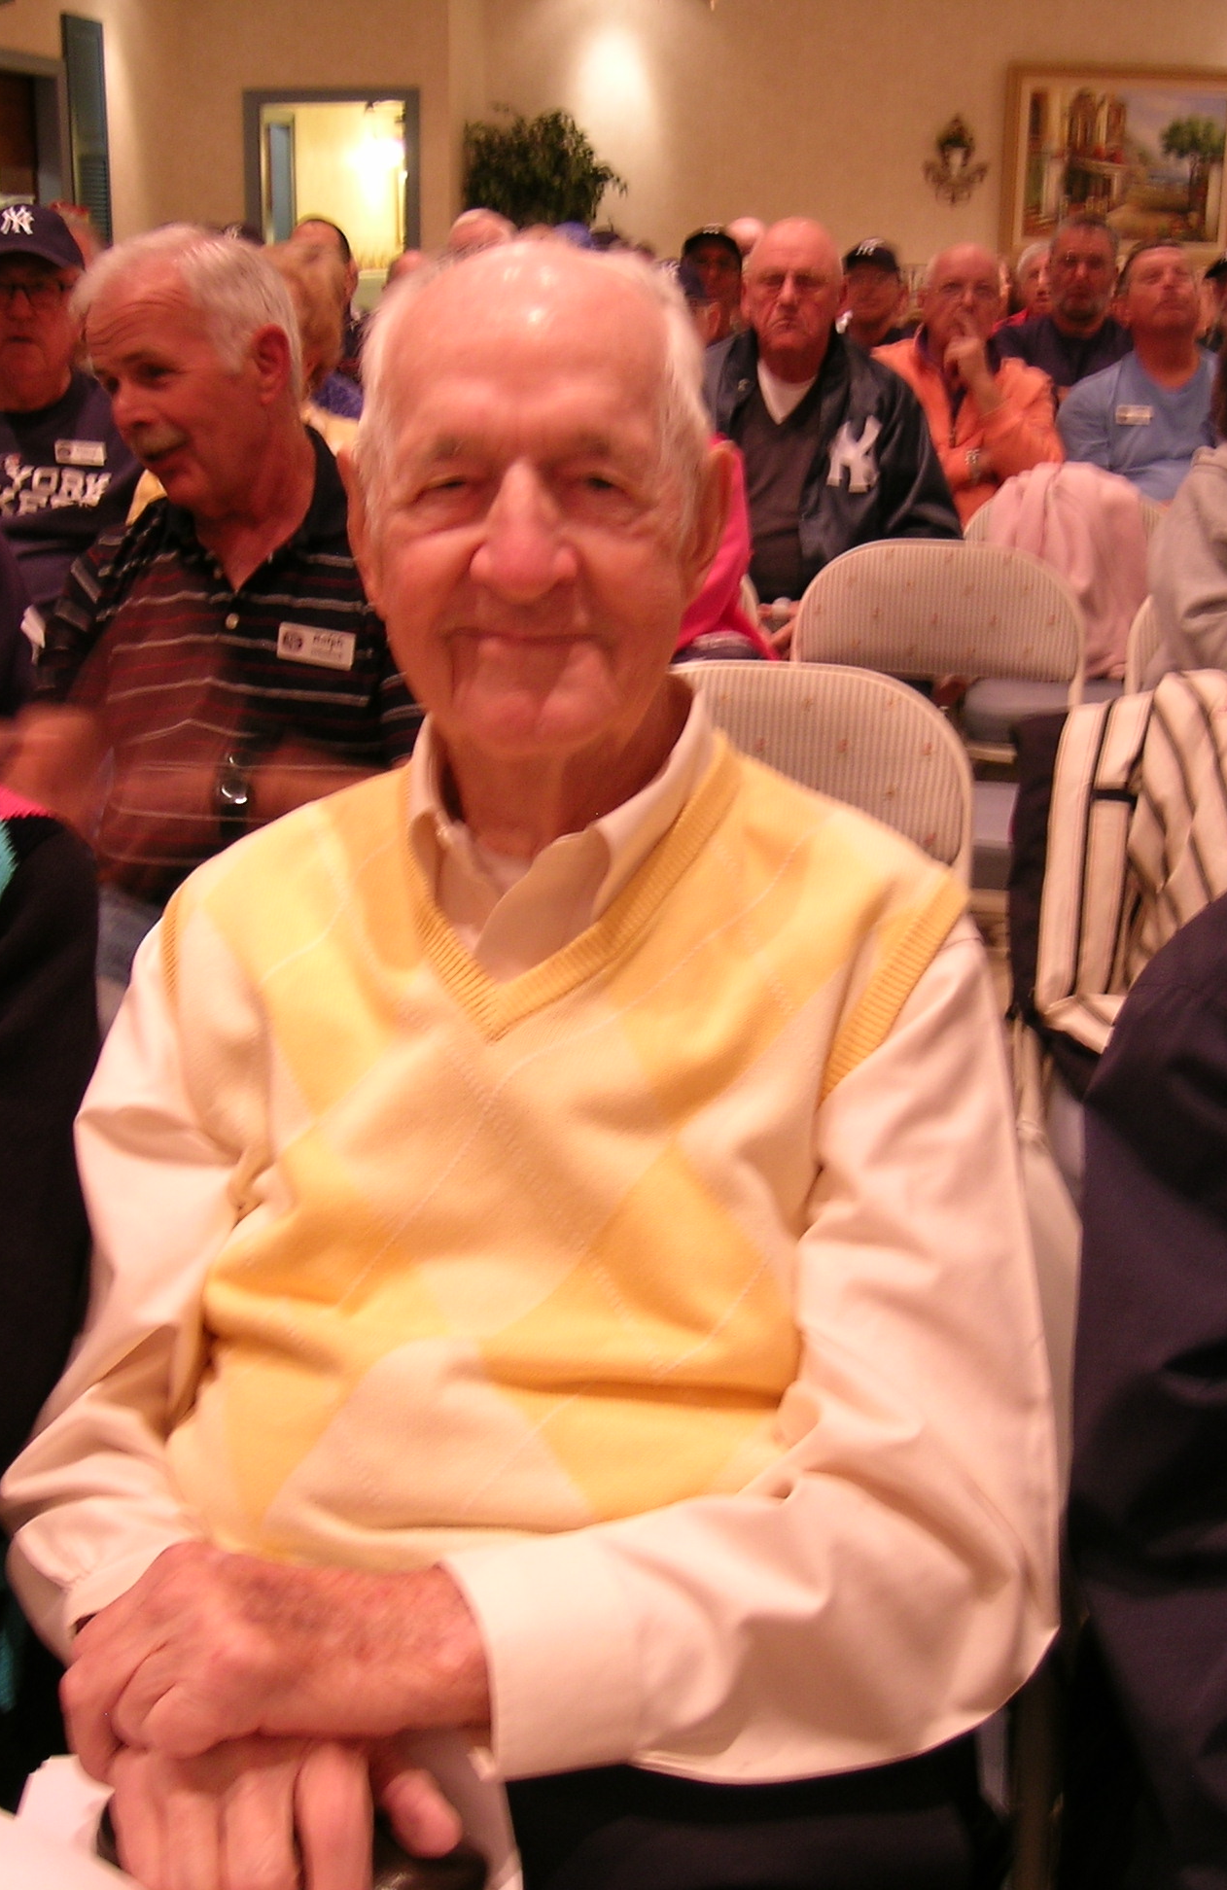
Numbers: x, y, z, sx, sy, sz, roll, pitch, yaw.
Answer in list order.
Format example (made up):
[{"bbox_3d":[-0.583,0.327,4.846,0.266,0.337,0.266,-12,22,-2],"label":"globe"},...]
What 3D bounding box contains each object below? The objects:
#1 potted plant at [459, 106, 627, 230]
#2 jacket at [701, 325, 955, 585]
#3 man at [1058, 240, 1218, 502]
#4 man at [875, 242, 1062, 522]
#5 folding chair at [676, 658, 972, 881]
[{"bbox_3d":[-0.337,-2.729,9.220,0.800,1.980,0.750,1,17,0],"label":"potted plant"},{"bbox_3d":[0.353,-0.794,3.656,0.560,0.600,0.400,2,17,3],"label":"jacket"},{"bbox_3d":[1.224,-0.888,4.547,0.520,1.310,0.750,2,17,5],"label":"man"},{"bbox_3d":[0.780,-0.869,4.496,0.520,1.290,0.750,2,17,5],"label":"man"},{"bbox_3d":[0.174,0.119,2.176,0.460,0.780,0.500,3,17,6],"label":"folding chair"}]

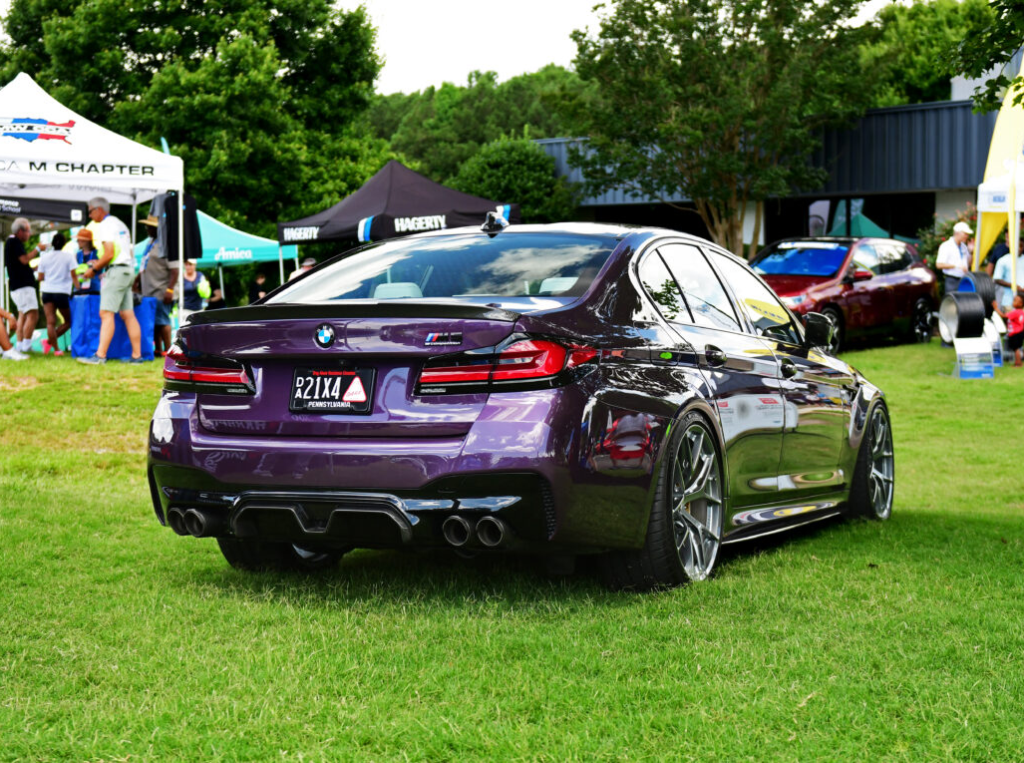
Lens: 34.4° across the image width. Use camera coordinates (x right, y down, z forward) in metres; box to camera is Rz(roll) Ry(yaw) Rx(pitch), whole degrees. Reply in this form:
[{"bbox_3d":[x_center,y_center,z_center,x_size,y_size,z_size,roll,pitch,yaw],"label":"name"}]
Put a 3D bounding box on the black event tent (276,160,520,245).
[{"bbox_3d":[-2.108,-2.316,29.600,3.050,3.300,3.050,-3,4,-44],"label":"black event tent"}]

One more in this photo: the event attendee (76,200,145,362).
[{"bbox_3d":[-4.451,-1.116,18.300,0.720,1.810,0.580,1,3,21],"label":"event attendee"}]

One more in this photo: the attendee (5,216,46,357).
[{"bbox_3d":[-6.055,-1.200,20.600,0.530,1.690,0.500,-1,3,-18],"label":"attendee"}]

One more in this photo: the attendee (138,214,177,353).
[{"bbox_3d":[-4.405,-1.188,20.500,0.500,1.740,0.600,-2,3,-29],"label":"attendee"}]

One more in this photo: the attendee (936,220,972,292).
[{"bbox_3d":[5.989,-1.263,22.300,0.450,1.780,0.520,2,4,37],"label":"attendee"}]

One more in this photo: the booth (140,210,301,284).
[{"bbox_3d":[-6.696,-2.114,35.000,3.050,3.250,3.050,3,4,41],"label":"booth"}]

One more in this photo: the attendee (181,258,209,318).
[{"bbox_3d":[-4.894,-1.063,25.500,0.500,1.660,0.350,0,3,6],"label":"attendee"}]

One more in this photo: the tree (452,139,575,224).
[{"bbox_3d":[-0.024,-3.567,39.000,3.000,4.400,3.000,0,3,0],"label":"tree"}]

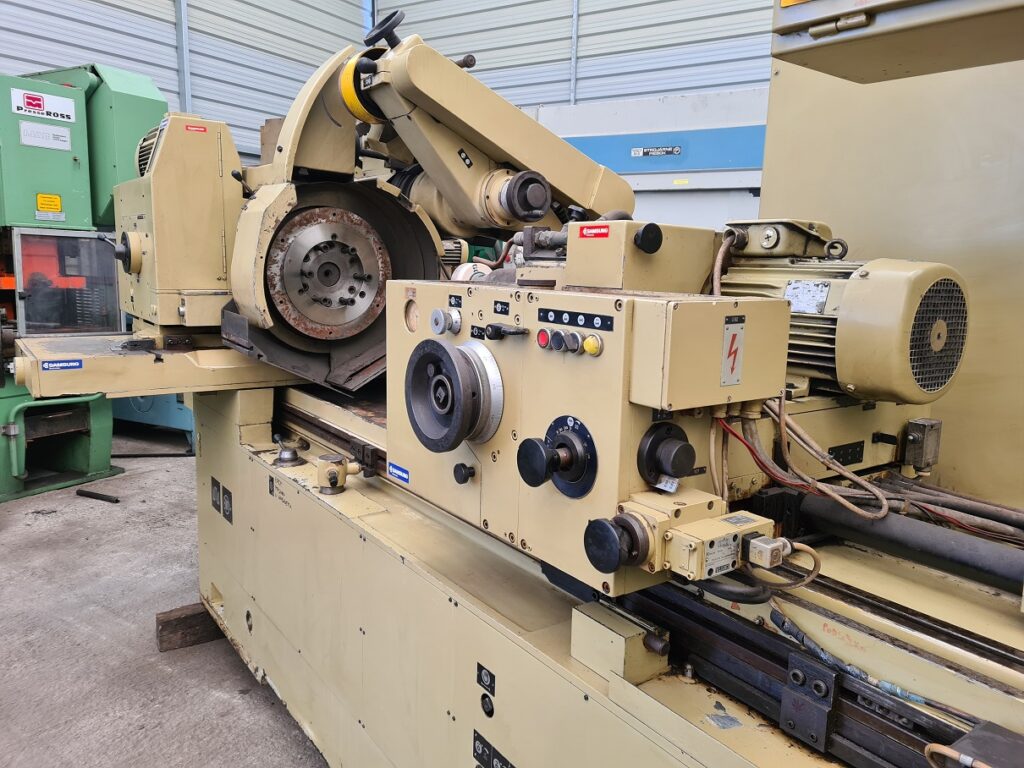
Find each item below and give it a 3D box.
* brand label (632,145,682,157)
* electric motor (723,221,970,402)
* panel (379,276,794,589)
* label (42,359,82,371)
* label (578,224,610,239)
[{"bbox_3d":[0.733,-1.177,3.900,0.258,0.043,0.005,6,10,28],"label":"brand label"},{"bbox_3d":[0.588,-0.146,1.445,0.240,0.312,0.443,-5,11,-35],"label":"electric motor"},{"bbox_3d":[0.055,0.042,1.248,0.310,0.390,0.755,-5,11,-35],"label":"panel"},{"bbox_3d":[-1.099,-0.046,1.880,0.085,0.023,0.004,-5,11,-35],"label":"label"},{"bbox_3d":[0.166,-0.304,1.540,0.004,0.023,0.085,-5,11,-35],"label":"label"}]

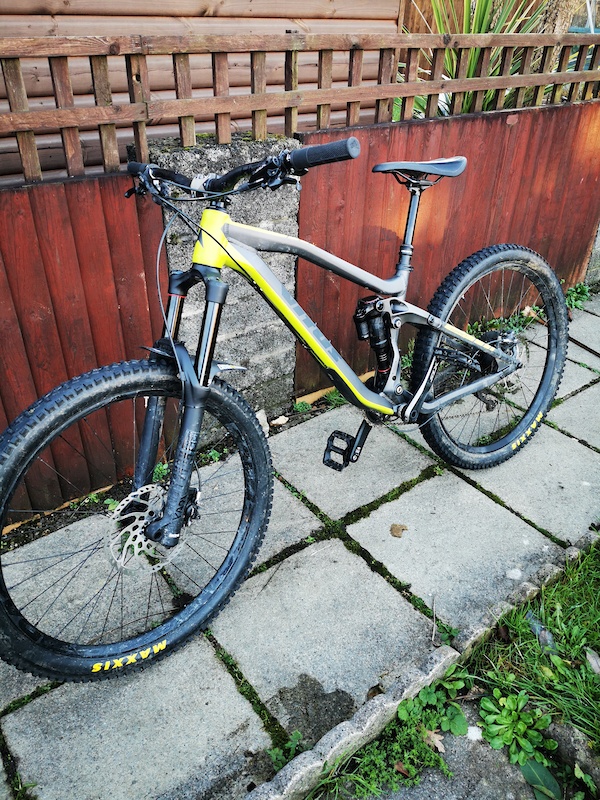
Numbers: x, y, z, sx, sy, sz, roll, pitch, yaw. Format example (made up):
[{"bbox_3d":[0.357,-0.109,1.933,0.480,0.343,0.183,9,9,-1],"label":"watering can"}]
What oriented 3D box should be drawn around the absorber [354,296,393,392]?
[{"bbox_3d":[0.198,-0.135,1.638,0.108,0.255,0.060,-22,25,-31],"label":"absorber"}]

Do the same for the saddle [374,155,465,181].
[{"bbox_3d":[0.289,-0.579,1.584,0.278,0.062,0.142,-22,25,-31],"label":"saddle"}]

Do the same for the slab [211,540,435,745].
[{"bbox_3d":[0.058,0.575,1.548,0.449,0.045,0.442,-22,40,-31],"label":"slab"}]

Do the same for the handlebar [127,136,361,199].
[{"bbox_3d":[-0.179,-0.455,1.258,0.100,0.088,0.765,-25,29,-36],"label":"handlebar"}]

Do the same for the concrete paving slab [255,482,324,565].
[{"bbox_3d":[-0.242,0.360,1.859,0.451,0.045,0.449,-22,40,-31],"label":"concrete paving slab"}]

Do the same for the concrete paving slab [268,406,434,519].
[{"bbox_3d":[0.147,0.206,2.103,0.451,0.045,0.449,-22,40,-31],"label":"concrete paving slab"}]

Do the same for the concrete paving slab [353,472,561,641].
[{"bbox_3d":[0.443,0.419,1.794,0.452,0.045,0.448,-22,40,-31],"label":"concrete paving slab"}]

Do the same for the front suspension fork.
[{"bbox_3d":[-0.265,0.006,1.323,0.100,0.595,0.178,4,10,-44],"label":"front suspension fork"}]

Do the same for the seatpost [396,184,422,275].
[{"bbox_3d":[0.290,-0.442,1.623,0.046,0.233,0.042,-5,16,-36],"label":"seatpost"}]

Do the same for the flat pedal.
[{"bbox_3d":[0.116,0.151,1.844,0.025,0.104,0.092,21,-1,-39],"label":"flat pedal"}]

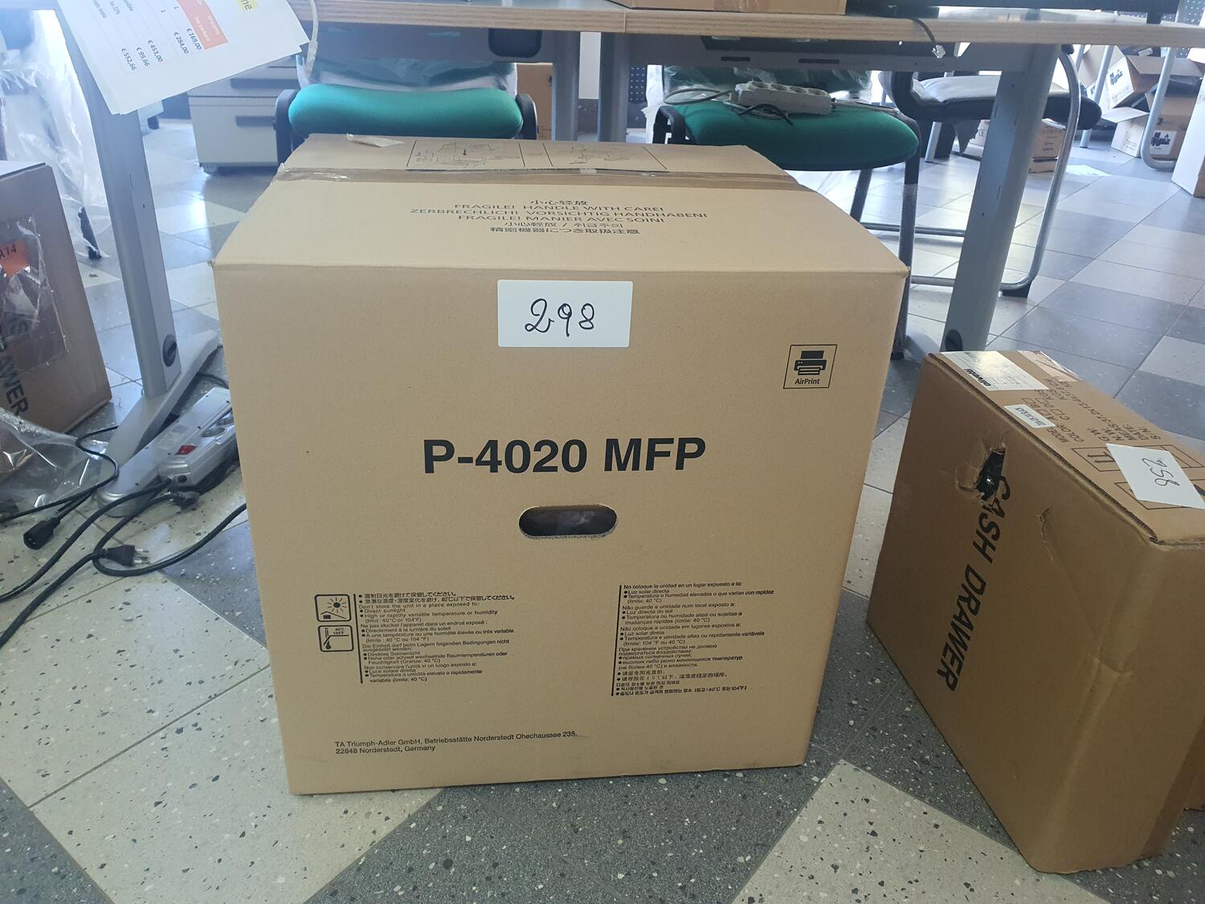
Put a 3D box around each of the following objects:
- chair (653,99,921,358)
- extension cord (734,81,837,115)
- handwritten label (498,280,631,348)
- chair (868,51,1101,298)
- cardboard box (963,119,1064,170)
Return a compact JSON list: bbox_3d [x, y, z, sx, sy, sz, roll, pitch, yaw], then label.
[{"bbox_3d":[0.410,-0.696,2.061,0.550,0.820,0.590,1,29,-3],"label":"chair"},{"bbox_3d":[0.415,-0.820,2.101,0.235,0.042,0.055,8,37,10],"label":"extension cord"},{"bbox_3d":[-0.029,-0.108,0.716,0.105,0.055,0.002,-1,29,-6],"label":"handwritten label"},{"bbox_3d":[0.991,-0.943,2.516,0.620,0.860,0.580,6,29,7],"label":"chair"},{"bbox_3d":[1.906,-1.459,4.183,0.190,0.235,0.430,-10,31,-21],"label":"cardboard box"}]

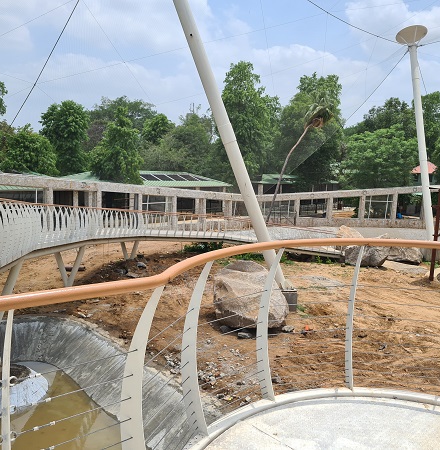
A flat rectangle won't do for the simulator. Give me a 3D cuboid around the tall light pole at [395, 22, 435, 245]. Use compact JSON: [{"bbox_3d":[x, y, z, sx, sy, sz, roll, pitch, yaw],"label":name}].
[{"bbox_3d":[8.500,-3.424,19.050,1.300,9.601,1.300,-4,3,25],"label":"tall light pole"}]

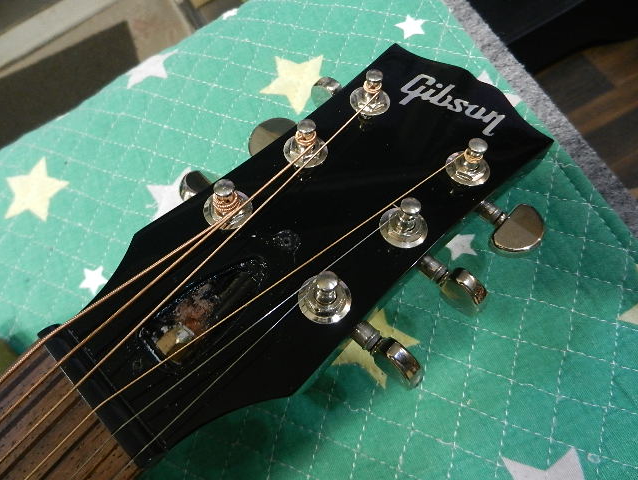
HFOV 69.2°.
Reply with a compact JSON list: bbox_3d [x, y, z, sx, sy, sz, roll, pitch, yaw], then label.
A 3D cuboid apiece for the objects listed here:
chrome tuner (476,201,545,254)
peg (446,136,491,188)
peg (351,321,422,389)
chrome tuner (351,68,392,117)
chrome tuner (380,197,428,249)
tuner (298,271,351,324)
[{"bbox_3d":[0.070,-0.006,0.173,0.024,0.006,0.019,41,81,19],"label":"chrome tuner"},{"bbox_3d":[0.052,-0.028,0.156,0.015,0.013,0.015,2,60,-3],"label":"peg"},{"bbox_3d":[0.021,0.036,0.145,0.024,0.019,0.006,41,69,19],"label":"peg"},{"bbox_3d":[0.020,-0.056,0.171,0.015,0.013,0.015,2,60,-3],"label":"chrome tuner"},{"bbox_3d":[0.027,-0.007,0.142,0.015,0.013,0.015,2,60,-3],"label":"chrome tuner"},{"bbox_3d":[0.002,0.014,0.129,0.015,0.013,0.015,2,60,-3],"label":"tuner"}]

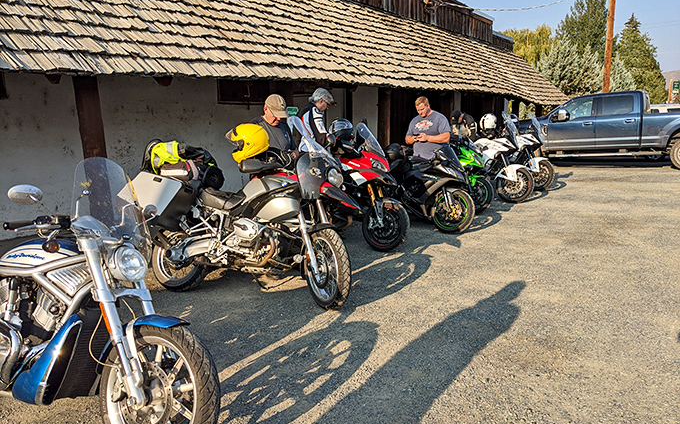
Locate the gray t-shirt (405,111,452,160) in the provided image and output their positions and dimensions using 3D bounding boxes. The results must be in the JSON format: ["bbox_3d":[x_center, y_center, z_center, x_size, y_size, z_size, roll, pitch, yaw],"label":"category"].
[{"bbox_3d":[1.193,-1.038,7.150,0.580,0.700,0.360,5,12,28],"label":"gray t-shirt"}]

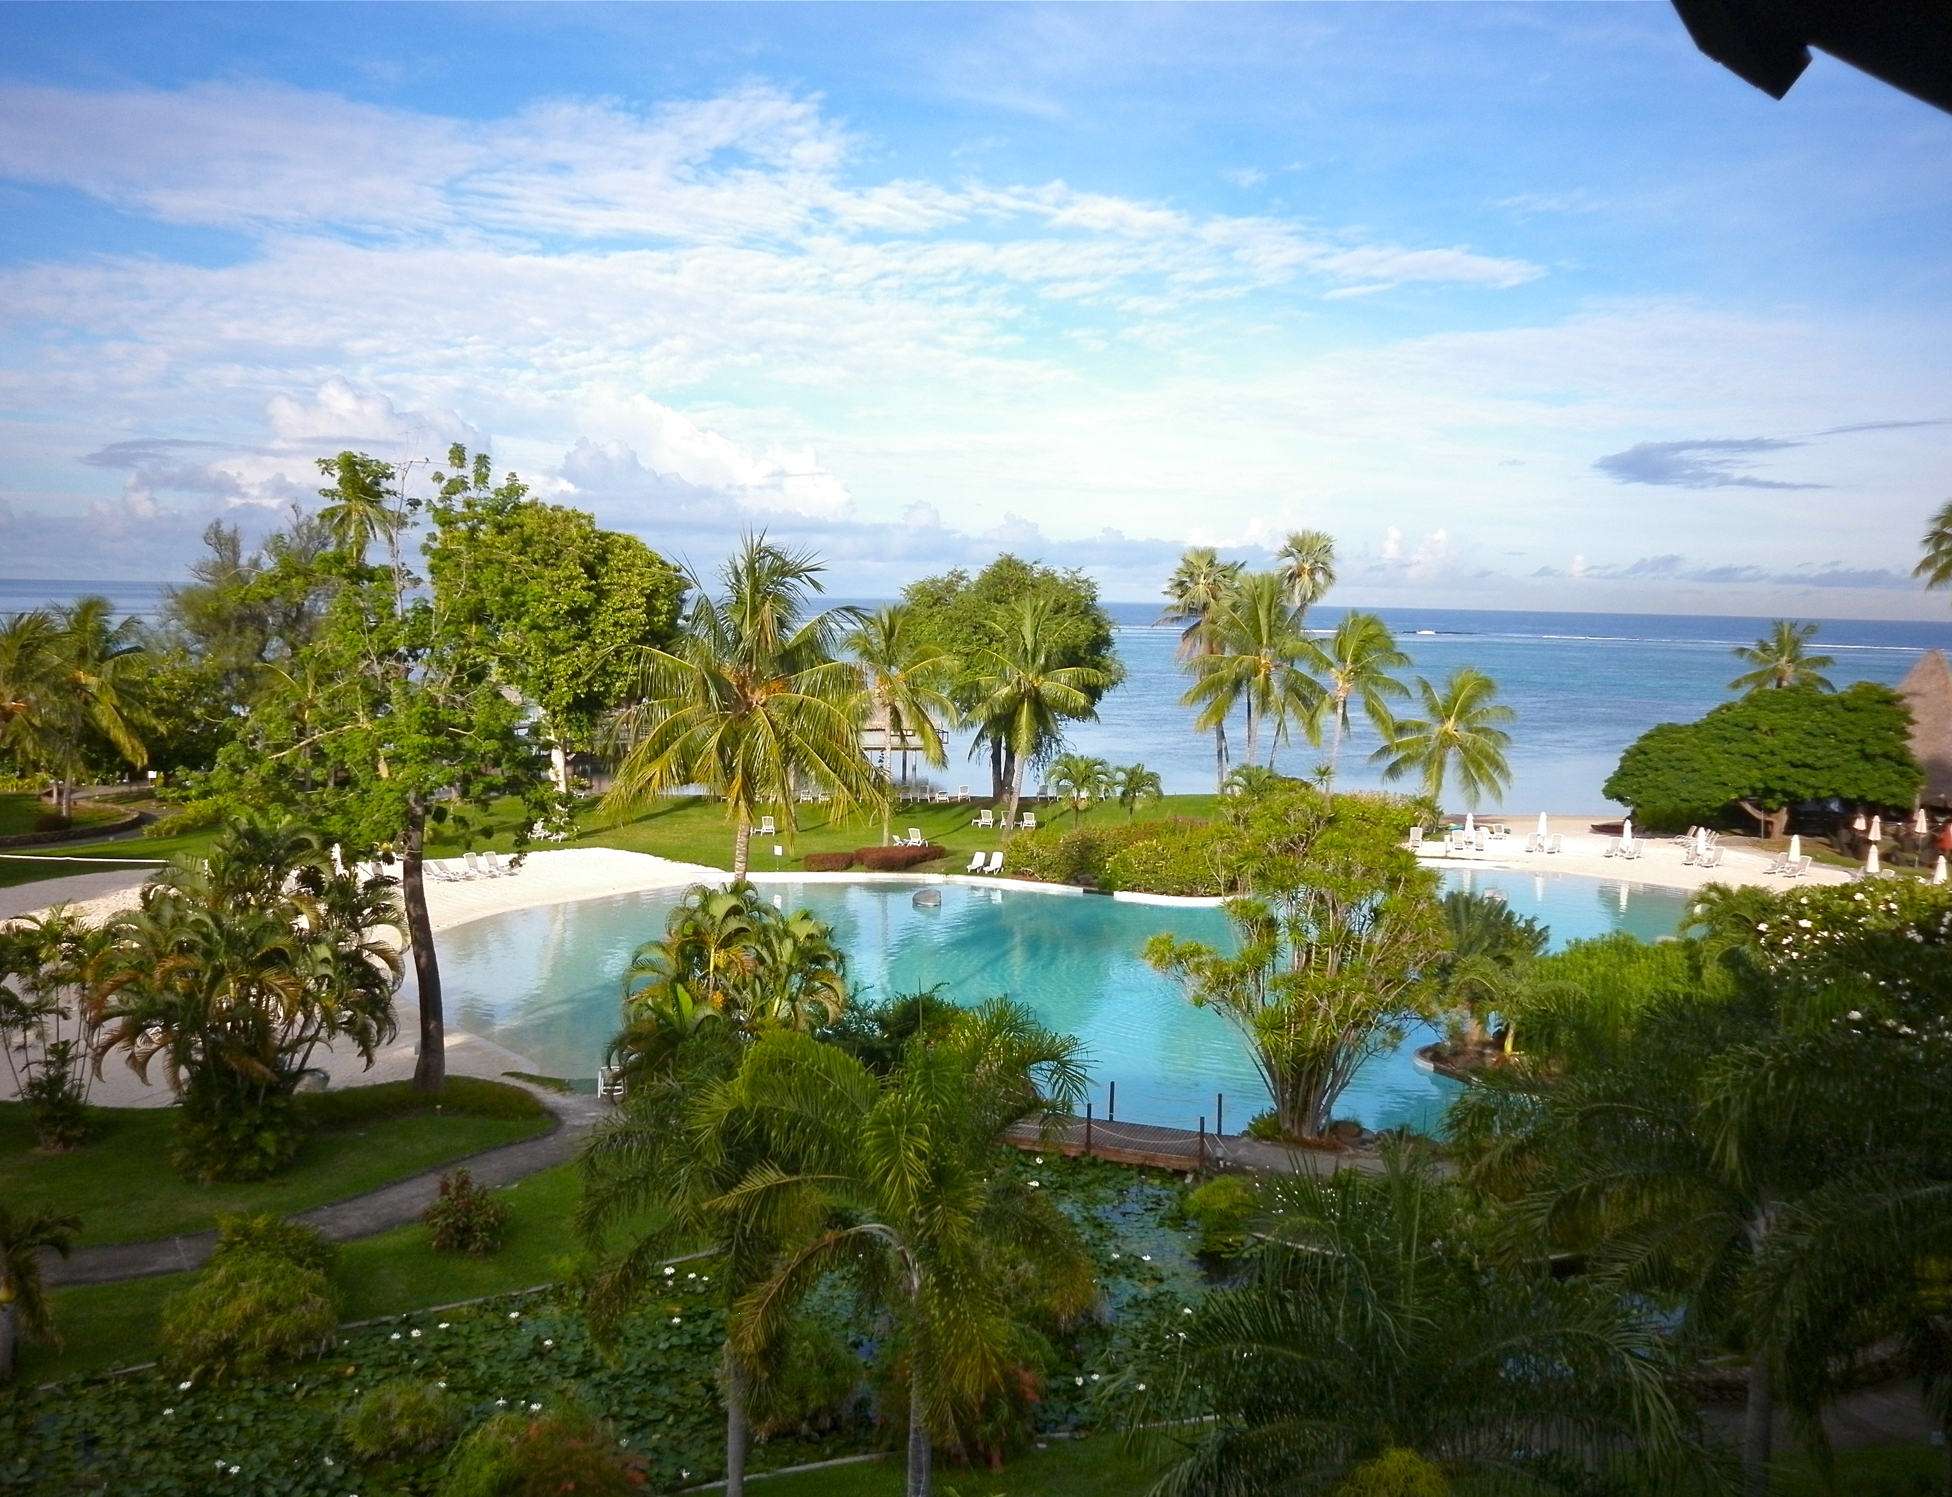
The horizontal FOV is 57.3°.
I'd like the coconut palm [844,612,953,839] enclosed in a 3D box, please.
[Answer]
[{"bbox_3d":[-4.061,-1.157,92.850,5.780,12.460,5.490,1,5,-3],"label":"coconut palm"}]

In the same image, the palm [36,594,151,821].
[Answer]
[{"bbox_3d":[-44.281,-2.028,89.446,6.240,11.137,6.240,1,5,0],"label":"palm"}]

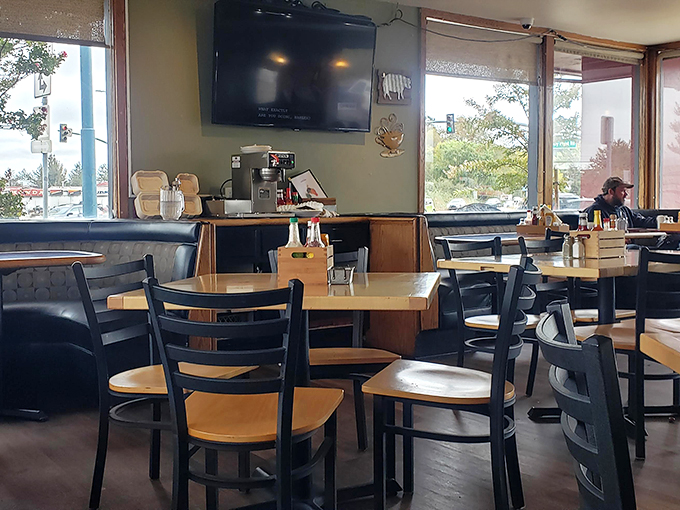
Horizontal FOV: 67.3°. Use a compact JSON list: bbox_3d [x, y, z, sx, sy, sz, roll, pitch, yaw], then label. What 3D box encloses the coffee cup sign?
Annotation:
[{"bbox_3d":[0.399,-0.959,4.100,0.272,0.365,0.030,-3,4,-22],"label":"coffee cup sign"}]

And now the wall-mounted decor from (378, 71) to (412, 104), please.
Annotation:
[{"bbox_3d":[0.439,-1.343,4.095,0.328,0.268,0.030,-3,4,-22],"label":"wall-mounted decor"}]

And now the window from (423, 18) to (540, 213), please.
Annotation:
[{"bbox_3d":[1.275,-1.210,4.472,1.244,1.669,0.100,-3,4,-22],"label":"window"}]

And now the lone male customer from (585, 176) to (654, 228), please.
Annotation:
[{"bbox_3d":[2.635,-0.055,4.587,0.800,1.298,0.520,0,4,25],"label":"lone male customer"}]

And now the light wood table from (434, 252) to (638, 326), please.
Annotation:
[{"bbox_3d":[1.189,0.387,2.462,1.180,0.757,0.770,-4,4,-34],"label":"light wood table"}]

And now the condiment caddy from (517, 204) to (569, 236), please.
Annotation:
[{"bbox_3d":[1.564,-0.259,3.944,0.340,0.250,0.220,2,5,40],"label":"condiment caddy"}]

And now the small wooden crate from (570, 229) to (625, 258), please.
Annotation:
[{"bbox_3d":[1.227,-0.051,2.445,0.200,0.120,0.134,-4,4,-34],"label":"small wooden crate"}]

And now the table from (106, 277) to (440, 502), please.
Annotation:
[{"bbox_3d":[-0.144,0.468,1.683,0.920,0.757,0.610,0,4,14],"label":"table"}]

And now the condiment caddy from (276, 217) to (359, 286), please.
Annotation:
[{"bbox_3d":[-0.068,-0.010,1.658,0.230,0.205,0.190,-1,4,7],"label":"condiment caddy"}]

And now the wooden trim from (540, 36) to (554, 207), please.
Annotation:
[{"bbox_3d":[1.901,-1.210,4.679,0.143,1.544,0.100,-3,4,-22],"label":"wooden trim"}]

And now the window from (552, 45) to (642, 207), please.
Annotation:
[{"bbox_3d":[2.540,-1.223,4.999,1.205,1.570,0.100,-3,4,-22],"label":"window"}]

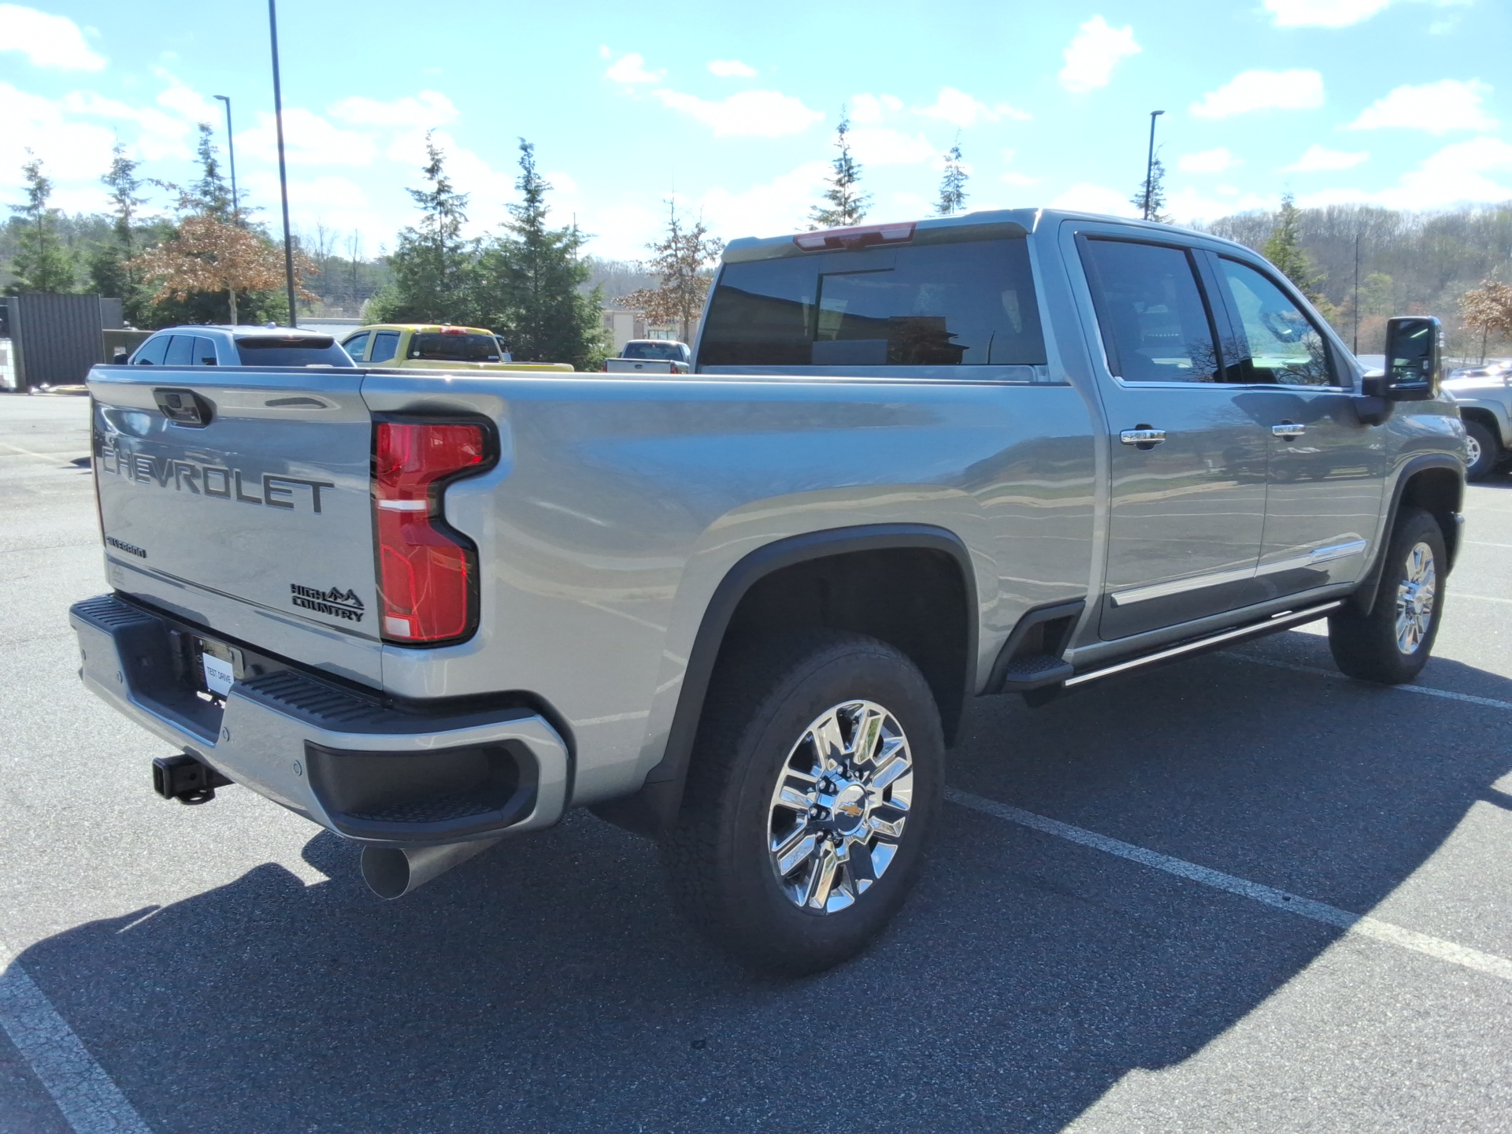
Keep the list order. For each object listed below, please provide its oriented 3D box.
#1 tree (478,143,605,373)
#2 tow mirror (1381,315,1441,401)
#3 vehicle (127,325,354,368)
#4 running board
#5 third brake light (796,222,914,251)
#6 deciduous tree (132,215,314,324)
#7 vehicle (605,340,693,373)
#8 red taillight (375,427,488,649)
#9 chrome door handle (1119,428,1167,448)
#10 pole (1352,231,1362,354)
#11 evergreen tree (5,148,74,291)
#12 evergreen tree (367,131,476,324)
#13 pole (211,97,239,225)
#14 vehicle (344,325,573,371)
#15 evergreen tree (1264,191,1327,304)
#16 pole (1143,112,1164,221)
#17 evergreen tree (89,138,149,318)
[{"bbox_3d":[-6.766,-8.977,36.887,4.000,7.458,4.000,-1,10,-10],"label":"tree"},{"bbox_3d":[2.598,-0.828,4.841,0.140,0.335,0.195,-9,14,-43],"label":"tow mirror"},{"bbox_3d":[-7.154,-2.277,16.427,4.900,1.790,1.950,10,14,43],"label":"vehicle"},{"bbox_3d":[1.601,0.259,4.345,2.070,0.080,0.160,-7,12,-44],"label":"running board"},{"bbox_3d":[0.351,-1.142,4.242,0.085,0.078,0.520,-9,14,-43],"label":"third brake light"},{"bbox_3d":[-11.638,-5.619,27.080,3.850,4.176,3.850,-4,11,-23],"label":"deciduous tree"},{"bbox_3d":[-2.781,-5.473,34.901,1.960,1.860,5.700,1,10,5],"label":"vehicle"},{"bbox_3d":[-0.589,-0.056,2.235,0.170,0.435,0.200,-9,14,-43],"label":"red taillight"},{"bbox_3d":[1.169,-0.392,3.681,0.260,0.046,0.050,-8,12,-44],"label":"chrome door handle"},{"bbox_3d":[38.263,-16.332,77.450,0.500,9.500,0.300,10,14,43],"label":"pole"},{"bbox_3d":[-26.029,-10.748,44.536,3.300,8.500,3.300,-9,14,-44],"label":"evergreen tree"},{"bbox_3d":[-10.742,-10.198,41.514,4.200,8.750,4.200,-9,14,-44],"label":"evergreen tree"},{"bbox_3d":[-15.277,-9.386,35.858,0.650,8.387,0.220,-4,11,-25],"label":"pole"},{"bbox_3d":[-4.989,-2.693,18.401,1.900,1.820,5.450,-10,14,-44],"label":"vehicle"},{"bbox_3d":[19.972,-10.077,45.871,3.300,7.765,3.300,5,11,23],"label":"evergreen tree"},{"bbox_3d":[12.633,-9.840,39.335,0.600,9.250,0.300,10,14,43],"label":"pole"},{"bbox_3d":[-19.249,-9.176,37.403,2.500,7.354,2.500,-5,11,-26],"label":"evergreen tree"}]

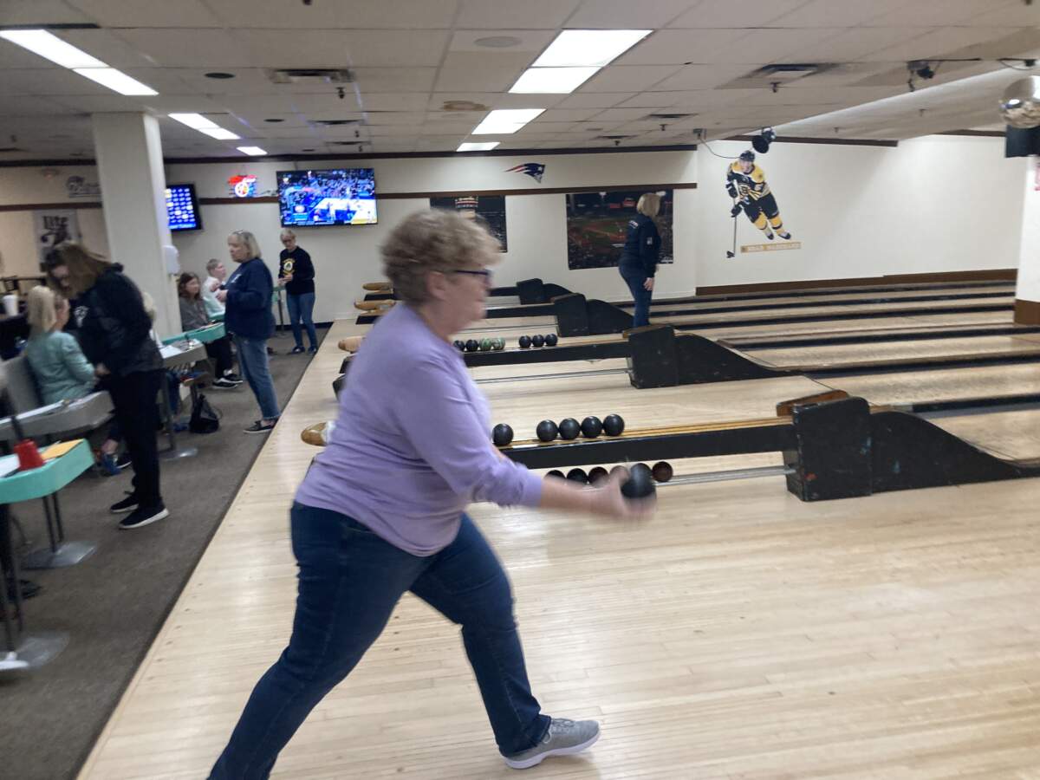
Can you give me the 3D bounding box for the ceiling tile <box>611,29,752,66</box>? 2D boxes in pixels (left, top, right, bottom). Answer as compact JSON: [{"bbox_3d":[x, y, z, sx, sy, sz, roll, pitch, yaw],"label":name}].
[{"bbox_3d":[1.065,-2.343,5.737,0.610,0.025,1.220,-4,12,-8],"label":"ceiling tile"}]

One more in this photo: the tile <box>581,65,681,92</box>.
[{"bbox_3d":[0.881,-2.575,6.920,0.610,0.025,1.220,-4,12,-8],"label":"tile"}]

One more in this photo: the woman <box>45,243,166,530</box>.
[{"bbox_3d":[-2.203,-0.025,4.477,0.500,1.503,0.620,9,16,44],"label":"woman"}]

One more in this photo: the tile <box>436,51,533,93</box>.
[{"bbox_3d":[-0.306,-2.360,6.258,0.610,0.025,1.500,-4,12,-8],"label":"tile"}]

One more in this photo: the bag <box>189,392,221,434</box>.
[{"bbox_3d":[-2.601,0.175,6.965,0.240,0.320,0.220,-5,12,-14],"label":"bag"}]

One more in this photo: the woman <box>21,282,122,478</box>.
[{"bbox_3d":[-2.827,-0.039,5.326,0.720,1.238,0.460,-12,15,-42],"label":"woman"}]

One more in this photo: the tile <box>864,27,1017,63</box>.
[{"bbox_3d":[2.841,-2.367,5.785,0.610,0.025,1.220,-4,12,-8],"label":"tile"}]

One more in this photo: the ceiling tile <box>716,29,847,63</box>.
[{"bbox_3d":[1.667,-2.381,5.824,0.610,0.025,1.220,-4,12,-8],"label":"ceiling tile"}]

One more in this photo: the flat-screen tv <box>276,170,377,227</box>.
[{"bbox_3d":[-2.972,-2.973,13.037,1.480,0.840,0.070,-3,12,-6],"label":"flat-screen tv"}]

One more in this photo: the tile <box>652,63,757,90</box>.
[{"bbox_3d":[1.483,-2.613,7.006,0.610,0.025,1.220,-4,12,-8],"label":"tile"}]

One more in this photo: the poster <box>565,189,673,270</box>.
[{"bbox_3d":[1.660,-2.626,13.802,1.770,1.200,0.015,-3,12,-6],"label":"poster"}]

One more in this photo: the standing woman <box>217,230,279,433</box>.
[{"bbox_3d":[-2.191,-0.473,6.824,0.460,1.620,0.480,-7,13,-22],"label":"standing woman"}]

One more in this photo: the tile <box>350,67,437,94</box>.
[{"bbox_3d":[-0.953,-2.382,6.470,0.610,0.025,1.220,-4,12,-8],"label":"tile"}]

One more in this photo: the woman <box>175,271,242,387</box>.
[{"bbox_3d":[-3.299,-0.615,8.784,0.720,1.180,0.480,-2,12,-2],"label":"woman"}]

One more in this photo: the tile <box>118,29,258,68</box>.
[{"bbox_3d":[-1.982,-2.071,5.122,0.610,0.025,1.220,-4,12,-8],"label":"tile"}]

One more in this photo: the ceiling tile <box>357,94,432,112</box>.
[{"bbox_3d":[-1.163,-2.690,7.837,0.610,0.025,1.220,-4,12,-8],"label":"ceiling tile"}]

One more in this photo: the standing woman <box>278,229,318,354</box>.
[{"bbox_3d":[-2.739,-1.208,10.368,0.460,1.528,0.350,3,12,23],"label":"standing woman"}]

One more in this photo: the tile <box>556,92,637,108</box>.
[{"bbox_3d":[0.697,-2.808,8.103,0.610,0.025,1.220,-4,12,-8],"label":"tile"}]

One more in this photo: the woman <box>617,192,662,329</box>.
[{"bbox_3d":[1.319,-1.259,9.236,0.370,1.745,0.460,-11,15,-39],"label":"woman"}]

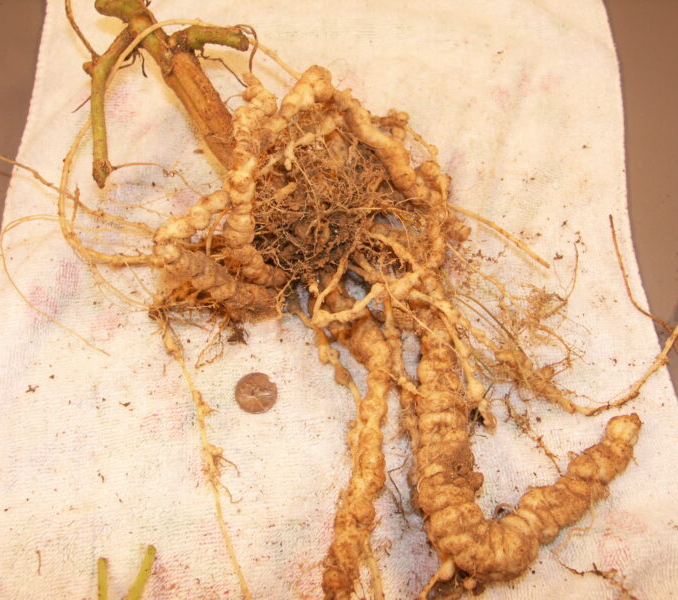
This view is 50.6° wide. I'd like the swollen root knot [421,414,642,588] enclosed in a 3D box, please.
[{"bbox_3d":[0.082,0.080,0.291,0.095,0.030,0.069,0,67,0],"label":"swollen root knot"}]

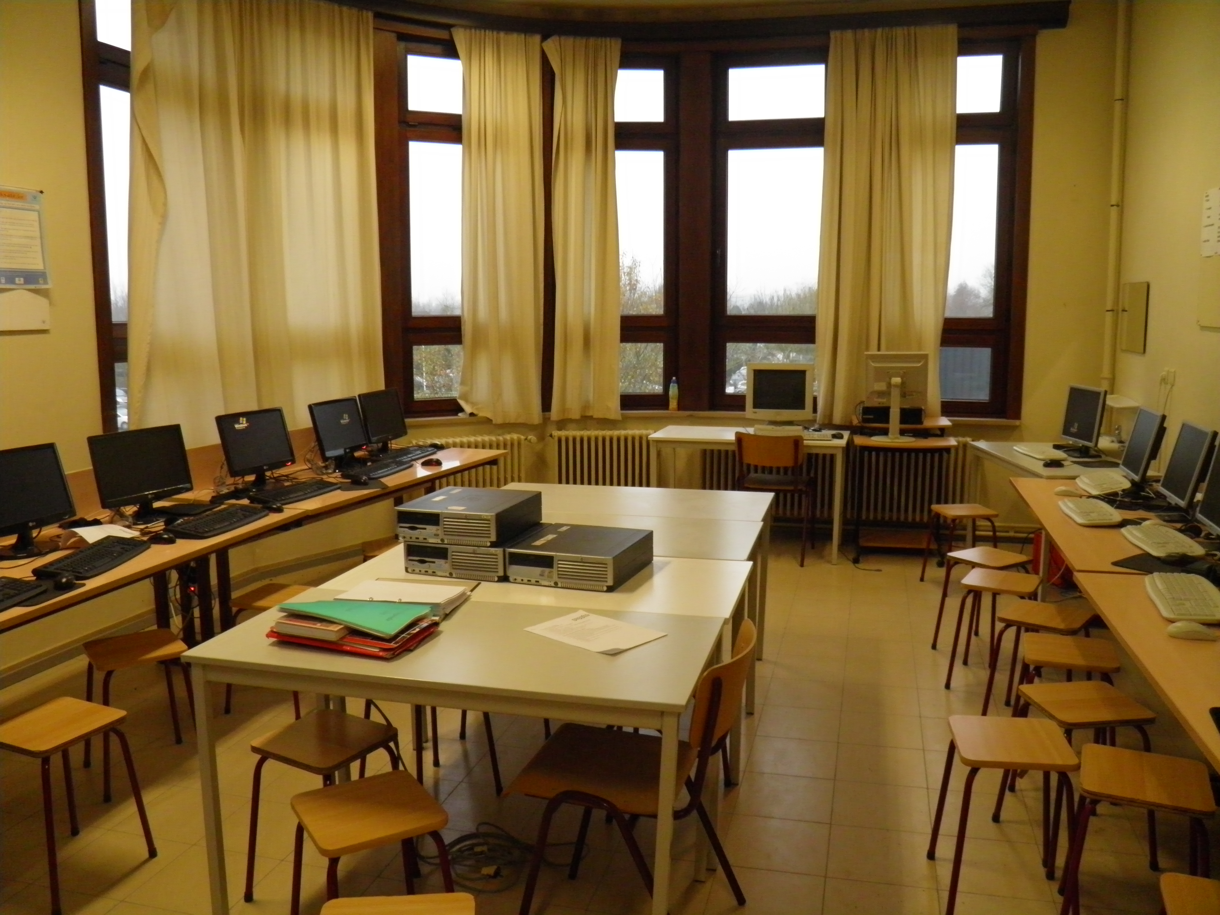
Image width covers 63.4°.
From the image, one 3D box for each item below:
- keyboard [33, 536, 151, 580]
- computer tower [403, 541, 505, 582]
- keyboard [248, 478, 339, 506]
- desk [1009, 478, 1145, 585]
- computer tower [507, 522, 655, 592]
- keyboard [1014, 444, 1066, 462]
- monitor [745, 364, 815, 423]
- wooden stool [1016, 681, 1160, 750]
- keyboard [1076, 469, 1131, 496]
[{"bbox_3d":[-1.648,0.322,3.174,0.165,0.035,0.450,0,8,2],"label":"keyboard"},{"bbox_3d":[-0.415,0.290,3.178,0.338,0.100,0.379,3,9,19],"label":"computer tower"},{"bbox_3d":[-1.391,0.157,4.406,0.165,0.035,0.445,3,9,20],"label":"keyboard"},{"bbox_3d":[2.081,0.615,3.895,0.780,0.753,1.735,2,9,15],"label":"desk"},{"bbox_3d":[-0.087,0.306,3.076,0.338,0.100,0.379,3,9,20],"label":"computer tower"},{"bbox_3d":[2.368,-0.032,5.438,0.165,0.028,0.450,-2,8,7],"label":"keyboard"},{"bbox_3d":[1.099,-0.382,6.295,0.420,0.445,0.420,2,9,14],"label":"monitor"},{"bbox_3d":[1.385,0.939,2.921,0.330,0.448,0.330,0,9,-5],"label":"wooden stool"},{"bbox_3d":[2.245,0.110,4.497,0.165,0.028,0.440,-10,6,16],"label":"keyboard"}]

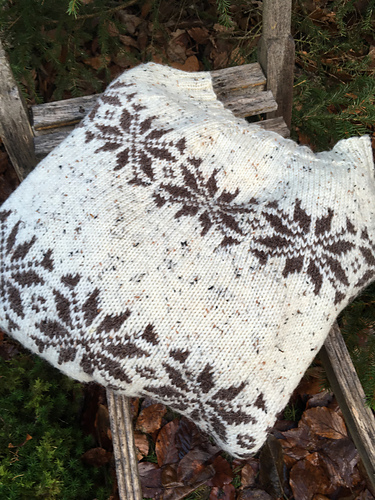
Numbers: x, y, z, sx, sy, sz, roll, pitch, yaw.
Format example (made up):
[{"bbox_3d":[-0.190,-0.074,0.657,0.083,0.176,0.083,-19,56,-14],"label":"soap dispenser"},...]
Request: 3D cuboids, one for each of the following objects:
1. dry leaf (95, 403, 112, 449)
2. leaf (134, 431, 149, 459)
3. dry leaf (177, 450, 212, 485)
[{"bbox_3d":[-0.170,0.363,0.857,0.035,0.020,0.092,-15,66,-7],"label":"dry leaf"},{"bbox_3d":[-0.085,0.343,0.732,0.035,0.018,0.045,3,61,2],"label":"leaf"},{"bbox_3d":[0.010,0.366,0.720,0.070,0.018,0.035,-39,68,-19],"label":"dry leaf"}]

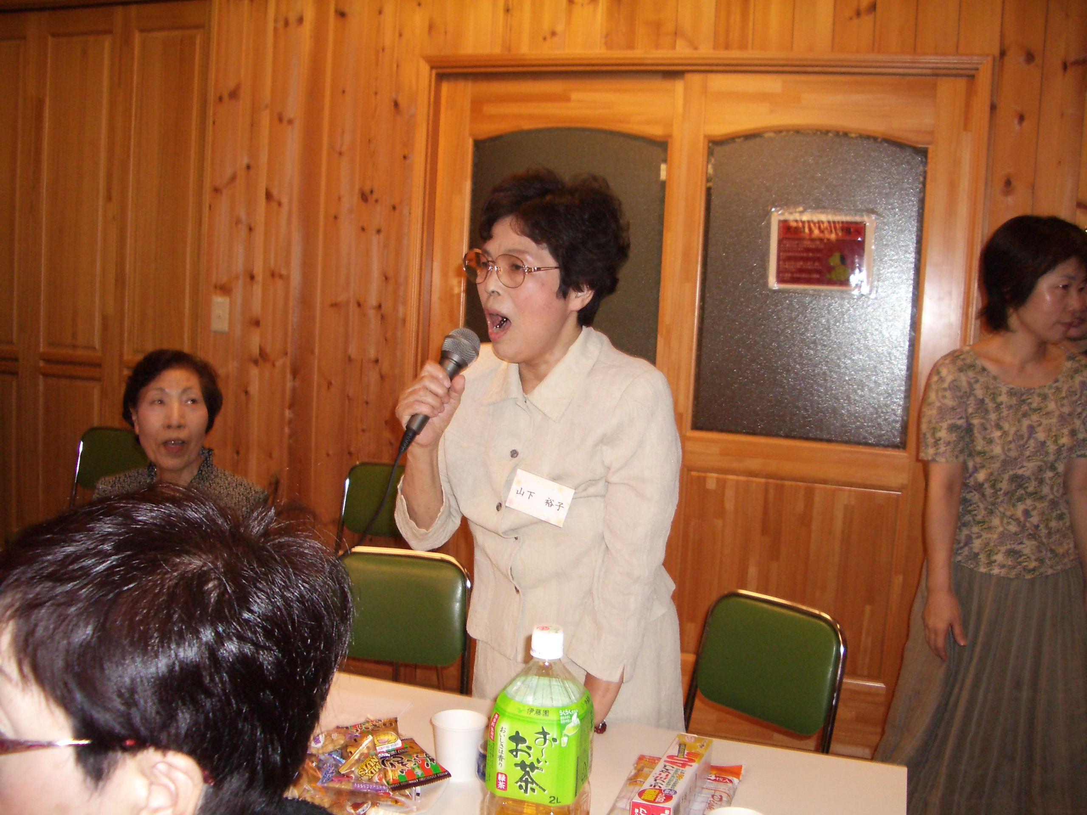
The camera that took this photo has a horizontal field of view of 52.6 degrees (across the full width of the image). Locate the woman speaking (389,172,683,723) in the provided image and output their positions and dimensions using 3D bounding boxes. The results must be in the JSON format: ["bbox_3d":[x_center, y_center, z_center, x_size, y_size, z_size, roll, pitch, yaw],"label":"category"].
[{"bbox_3d":[-0.026,0.396,1.690,0.430,1.495,0.400,6,6,30],"label":"woman speaking"}]

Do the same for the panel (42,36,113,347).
[{"bbox_3d":[-1.649,-0.755,3.862,0.280,1.140,0.030,5,5,16],"label":"panel"}]

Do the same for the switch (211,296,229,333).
[{"bbox_3d":[-1.090,-0.312,3.695,0.070,0.120,0.012,5,5,16],"label":"switch"}]

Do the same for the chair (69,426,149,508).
[{"bbox_3d":[-1.431,0.488,3.530,0.410,0.800,0.470,3,5,0],"label":"chair"}]

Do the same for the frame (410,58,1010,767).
[{"bbox_3d":[0.378,-0.017,3.316,1.690,2.050,0.130,5,5,16],"label":"frame"}]

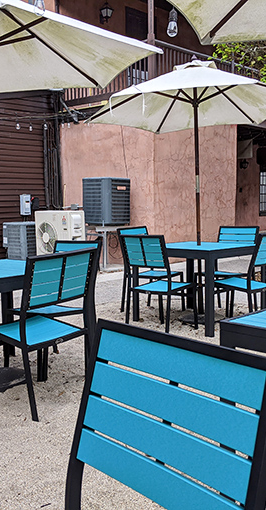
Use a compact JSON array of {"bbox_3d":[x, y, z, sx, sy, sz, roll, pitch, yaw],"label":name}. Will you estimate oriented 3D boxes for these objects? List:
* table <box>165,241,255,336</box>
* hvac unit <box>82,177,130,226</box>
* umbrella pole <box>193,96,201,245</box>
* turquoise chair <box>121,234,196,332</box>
[{"bbox_3d":[0.657,0.284,5.198,0.920,0.740,0.920,5,8,44],"label":"table"},{"bbox_3d":[-0.453,-0.906,8.900,0.690,0.830,0.690,5,8,45],"label":"hvac unit"},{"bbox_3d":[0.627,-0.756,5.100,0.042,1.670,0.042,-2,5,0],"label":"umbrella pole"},{"bbox_3d":[0.253,0.259,4.753,0.460,0.885,0.560,3,7,37],"label":"turquoise chair"}]

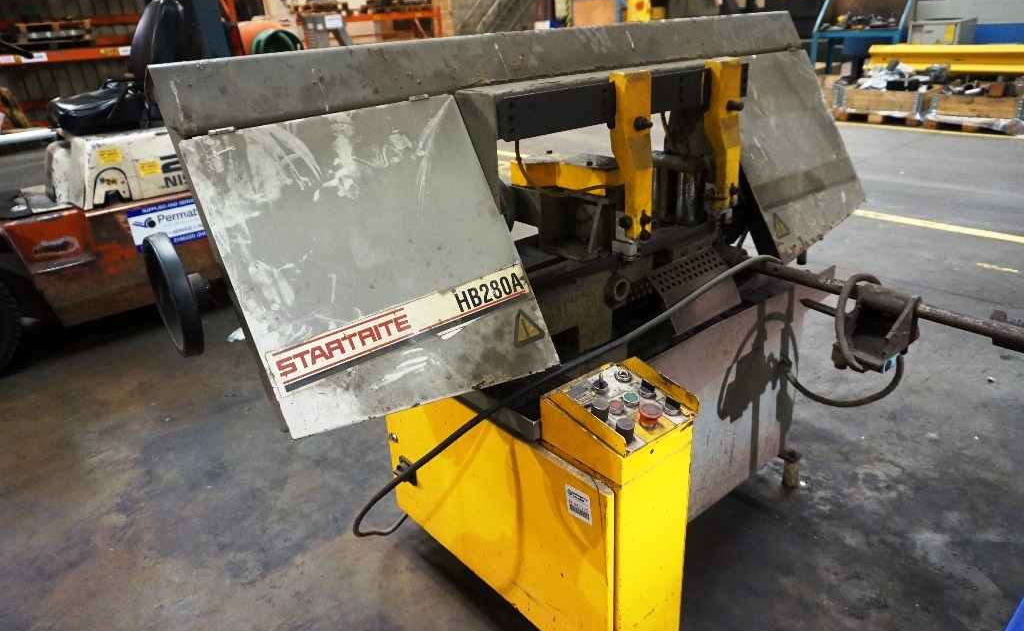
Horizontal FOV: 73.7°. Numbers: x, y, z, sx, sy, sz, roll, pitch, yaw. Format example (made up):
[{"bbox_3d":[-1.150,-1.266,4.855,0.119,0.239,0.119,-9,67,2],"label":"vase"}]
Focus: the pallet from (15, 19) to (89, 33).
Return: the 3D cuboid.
[{"bbox_3d":[-7.226,-4.478,10.649,0.990,0.135,1.000,-22,30,-36],"label":"pallet"}]

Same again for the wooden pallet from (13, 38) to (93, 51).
[{"bbox_3d":[-7.226,-4.199,10.649,1.000,0.135,1.000,-22,30,-36],"label":"wooden pallet"}]

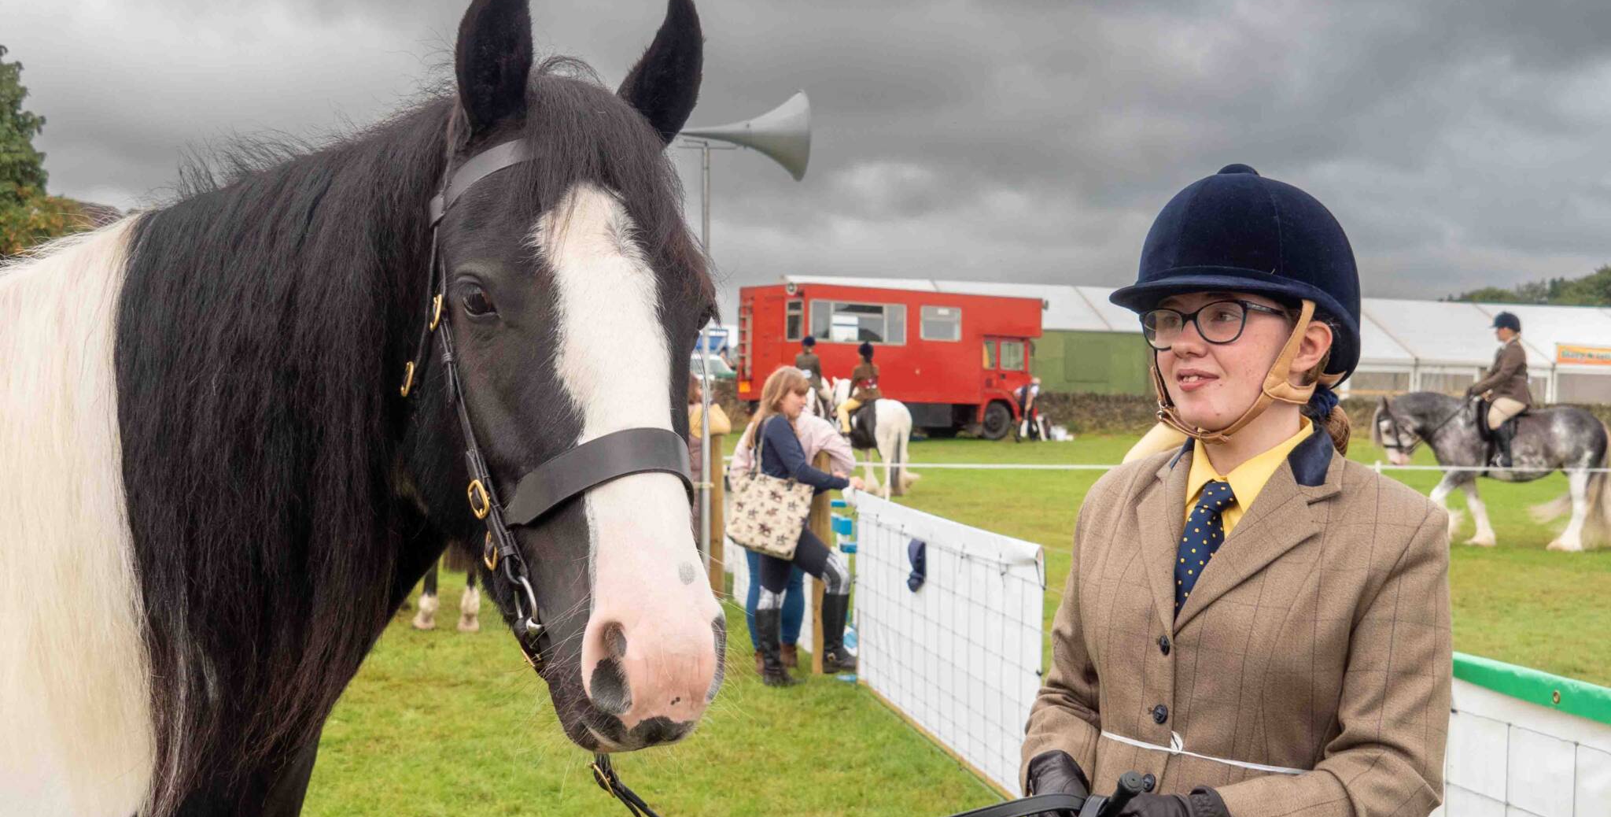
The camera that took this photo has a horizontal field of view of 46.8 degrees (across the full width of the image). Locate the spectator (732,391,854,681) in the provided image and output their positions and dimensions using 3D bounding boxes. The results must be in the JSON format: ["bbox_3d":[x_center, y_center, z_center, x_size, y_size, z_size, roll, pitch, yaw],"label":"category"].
[{"bbox_3d":[-0.071,0.635,10.050,0.580,1.530,0.500,0,1,-28],"label":"spectator"}]

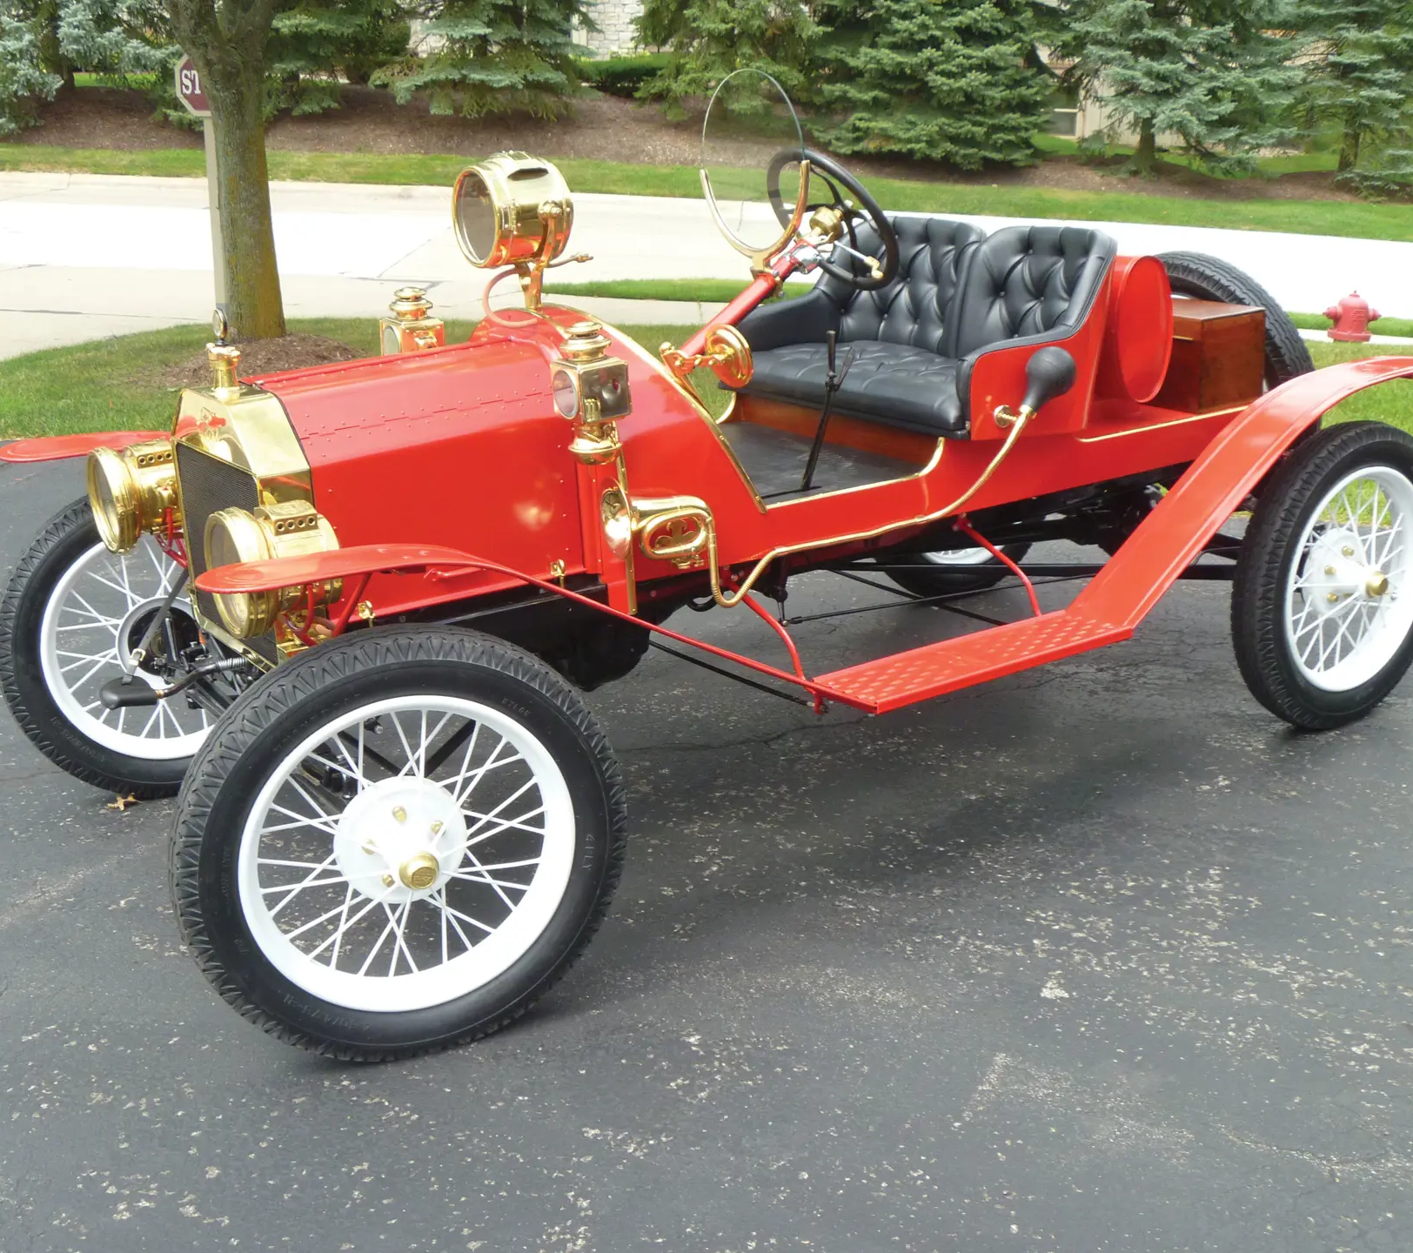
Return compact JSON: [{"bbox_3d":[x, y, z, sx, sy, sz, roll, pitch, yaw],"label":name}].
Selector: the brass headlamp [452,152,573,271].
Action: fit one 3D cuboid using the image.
[{"bbox_3d":[-0.398,-0.858,3.478,0.180,0.228,0.230,-13,21,-32],"label":"brass headlamp"}]

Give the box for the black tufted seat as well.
[{"bbox_3d":[0.497,-0.763,4.136,0.510,0.420,0.950,-13,21,-32],"label":"black tufted seat"}]

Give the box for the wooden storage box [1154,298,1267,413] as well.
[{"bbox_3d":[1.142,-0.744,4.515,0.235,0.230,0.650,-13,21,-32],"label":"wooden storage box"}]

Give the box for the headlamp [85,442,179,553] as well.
[{"bbox_3d":[-1.179,-0.280,3.573,0.200,0.237,0.230,-13,21,-32],"label":"headlamp"}]

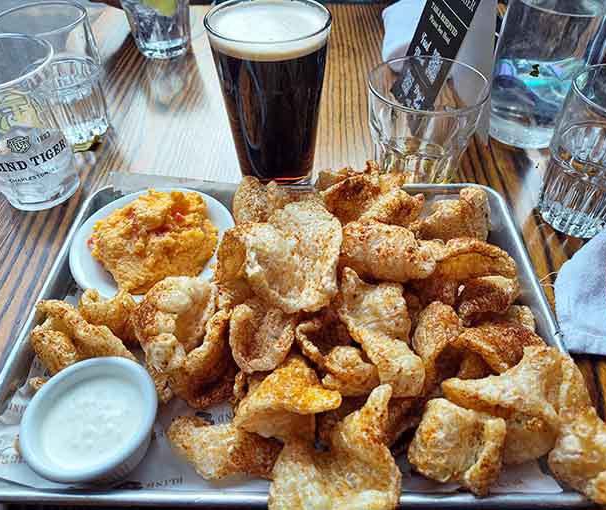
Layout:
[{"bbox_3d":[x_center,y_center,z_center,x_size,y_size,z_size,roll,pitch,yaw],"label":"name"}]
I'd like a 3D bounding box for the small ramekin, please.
[{"bbox_3d":[-0.111,0.094,0.249,0.068,0.031,0.068,0,48,1],"label":"small ramekin"}]

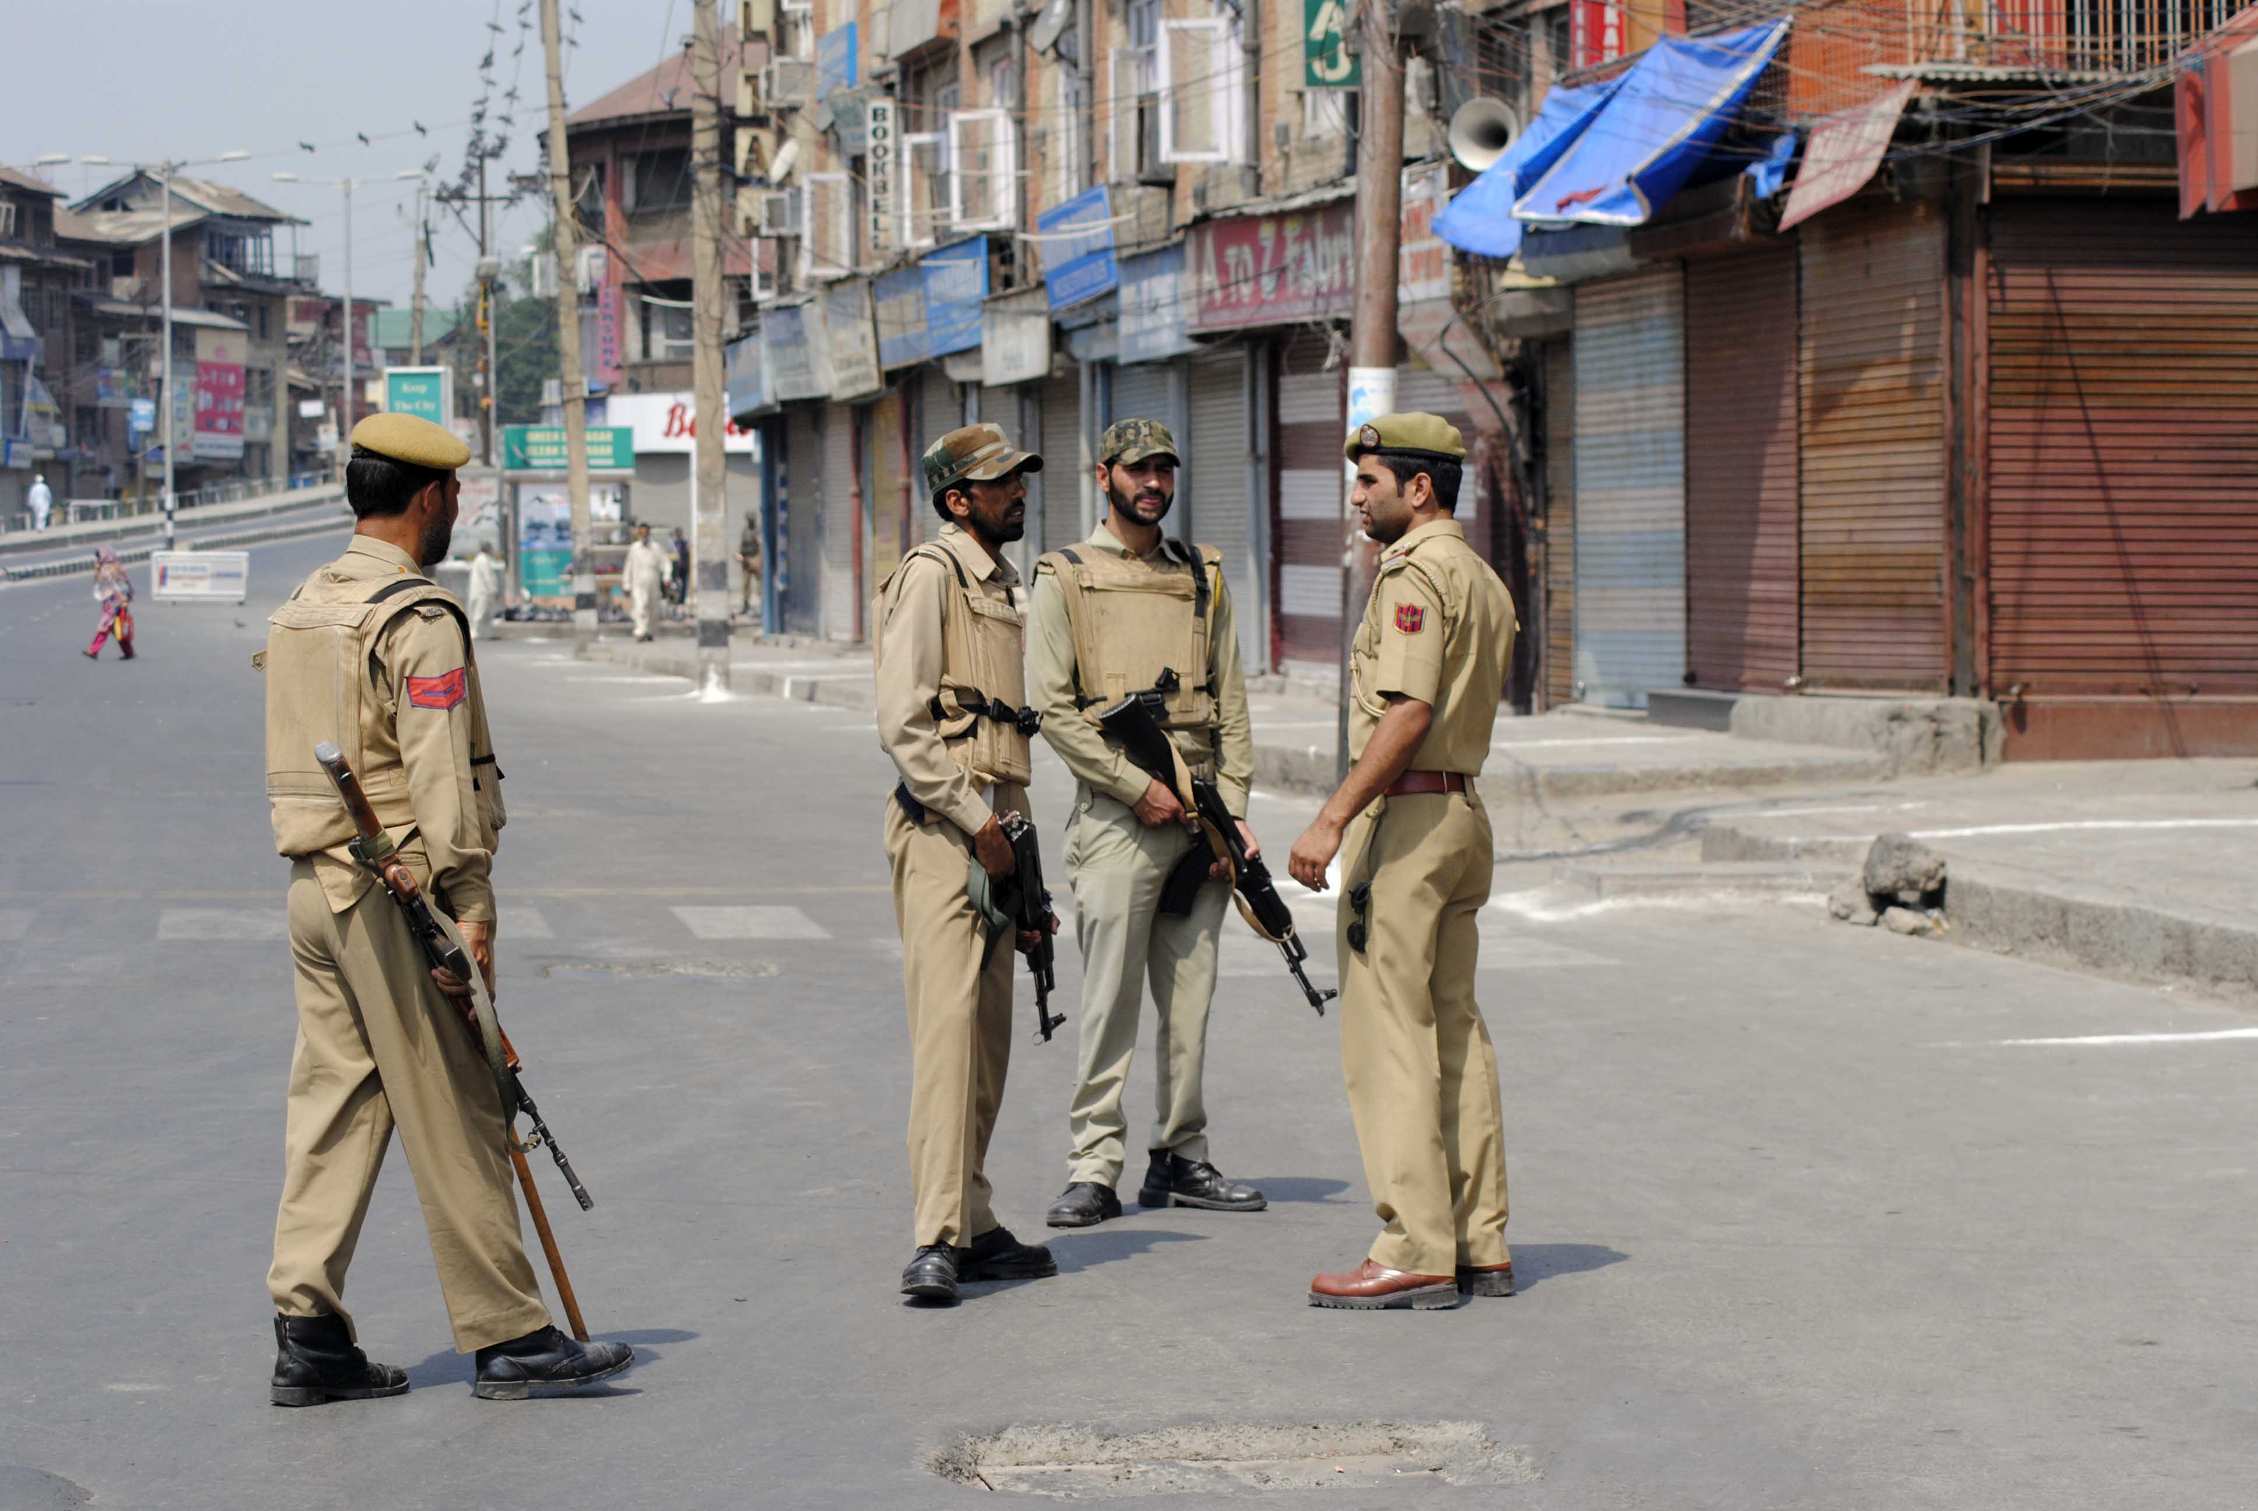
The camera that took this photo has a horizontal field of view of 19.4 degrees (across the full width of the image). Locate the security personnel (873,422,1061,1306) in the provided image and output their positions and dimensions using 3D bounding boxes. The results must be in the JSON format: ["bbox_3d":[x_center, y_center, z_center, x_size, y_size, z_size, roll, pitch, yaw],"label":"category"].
[{"bbox_3d":[-0.339,0.201,13.250,0.400,1.750,0.470,1,2,29],"label":"security personnel"}]

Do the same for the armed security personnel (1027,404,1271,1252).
[{"bbox_3d":[0.042,0.136,14.776,0.560,1.780,0.420,-1,2,-18],"label":"armed security personnel"}]

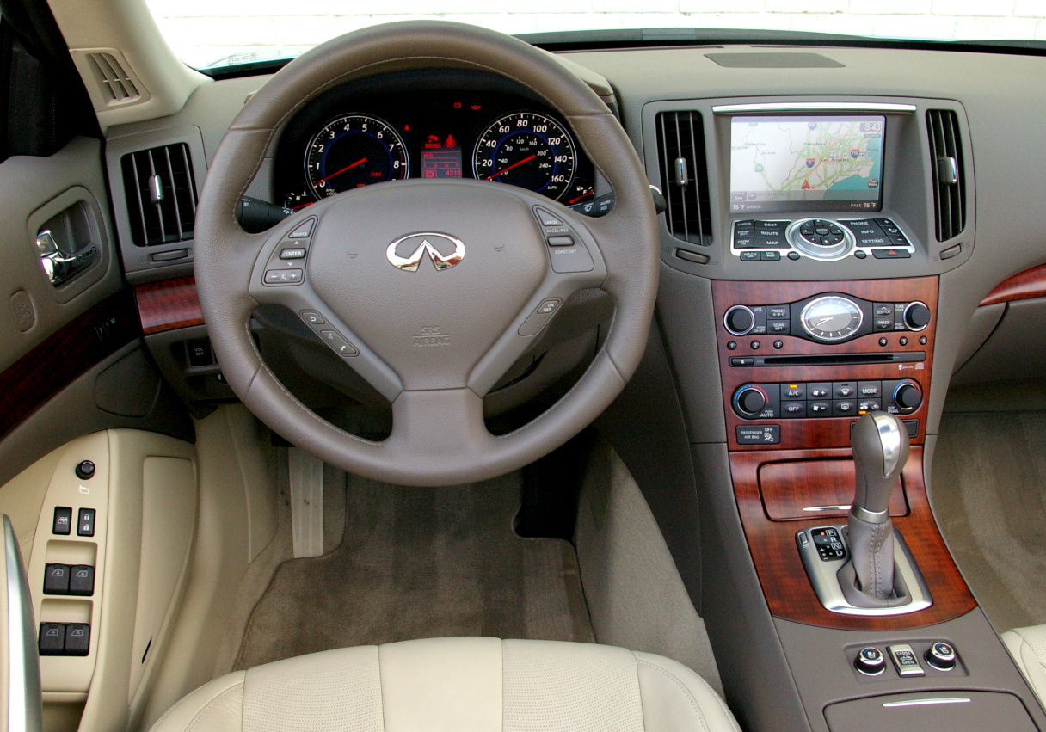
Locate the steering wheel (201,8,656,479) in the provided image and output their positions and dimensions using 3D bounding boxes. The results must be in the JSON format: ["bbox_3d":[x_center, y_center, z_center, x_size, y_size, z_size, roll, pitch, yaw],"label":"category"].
[{"bbox_3d":[-0.079,-0.095,0.778,0.378,0.378,0.105,0,6,0],"label":"steering wheel"}]

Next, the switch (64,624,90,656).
[{"bbox_3d":[-0.349,0.214,0.718,0.019,0.012,0.025,5,48,-24],"label":"switch"}]

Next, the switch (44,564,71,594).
[{"bbox_3d":[-0.377,0.172,0.743,0.019,0.012,0.025,5,48,-24],"label":"switch"}]

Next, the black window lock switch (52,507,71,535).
[{"bbox_3d":[-0.389,0.131,0.775,0.013,0.009,0.025,5,48,-24],"label":"black window lock switch"}]

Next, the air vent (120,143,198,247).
[{"bbox_3d":[-0.360,-0.171,0.914,0.068,0.094,0.035,-11,24,-17],"label":"air vent"}]

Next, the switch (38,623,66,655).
[{"bbox_3d":[-0.365,0.212,0.711,0.019,0.012,0.025,5,48,-24],"label":"switch"}]

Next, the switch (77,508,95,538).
[{"bbox_3d":[-0.372,0.133,0.781,0.013,0.009,0.025,5,48,-24],"label":"switch"}]

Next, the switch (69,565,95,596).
[{"bbox_3d":[-0.360,0.175,0.750,0.019,0.012,0.025,5,48,-24],"label":"switch"}]

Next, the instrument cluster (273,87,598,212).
[{"bbox_3d":[-0.091,-0.222,0.950,0.335,0.138,0.070,0,7,0],"label":"instrument cluster"}]

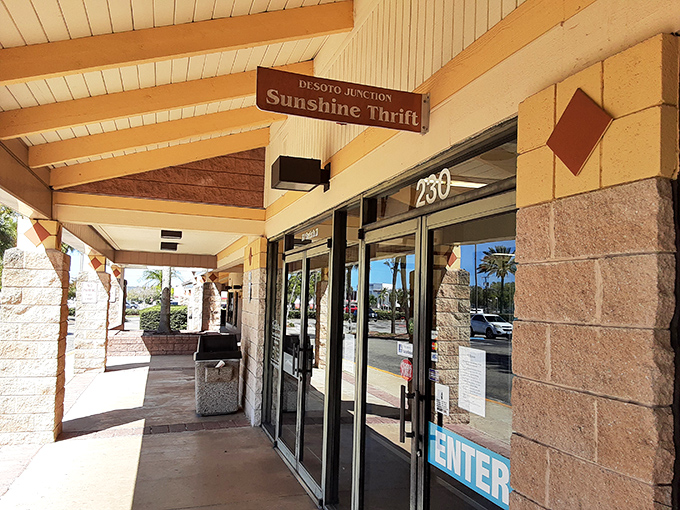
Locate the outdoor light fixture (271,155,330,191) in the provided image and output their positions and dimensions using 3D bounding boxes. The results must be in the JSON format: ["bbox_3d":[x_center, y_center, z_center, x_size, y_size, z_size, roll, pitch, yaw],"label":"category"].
[{"bbox_3d":[-0.309,-0.639,4.217,0.400,0.210,0.310,3,-5,-18],"label":"outdoor light fixture"}]

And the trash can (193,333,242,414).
[{"bbox_3d":[-1.830,1.749,7.900,0.610,1.120,0.600,4,-5,-20],"label":"trash can"}]

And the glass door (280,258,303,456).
[{"bbox_3d":[-0.516,1.070,5.721,0.070,2.100,0.920,3,-5,-18],"label":"glass door"}]

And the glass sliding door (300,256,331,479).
[{"bbox_3d":[-0.237,1.012,4.878,0.070,2.100,0.900,3,-5,-18],"label":"glass sliding door"}]

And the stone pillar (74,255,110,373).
[{"bbox_3d":[-5.247,1.219,11.321,0.600,2.500,0.500,3,-5,-18],"label":"stone pillar"}]

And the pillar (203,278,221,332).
[{"bbox_3d":[-4.280,1.597,17.792,0.580,1.900,0.550,3,-5,-18],"label":"pillar"}]

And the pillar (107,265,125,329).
[{"bbox_3d":[-6.945,1.317,16.453,0.600,2.000,0.500,3,-5,-18],"label":"pillar"}]

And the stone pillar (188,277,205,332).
[{"bbox_3d":[-5.931,2.095,22.384,0.600,2.400,0.550,3,-5,-18],"label":"stone pillar"}]

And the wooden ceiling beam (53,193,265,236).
[{"bbox_3d":[-2.204,-0.483,6.692,2.500,0.360,0.200,3,-5,-18],"label":"wooden ceiling beam"}]

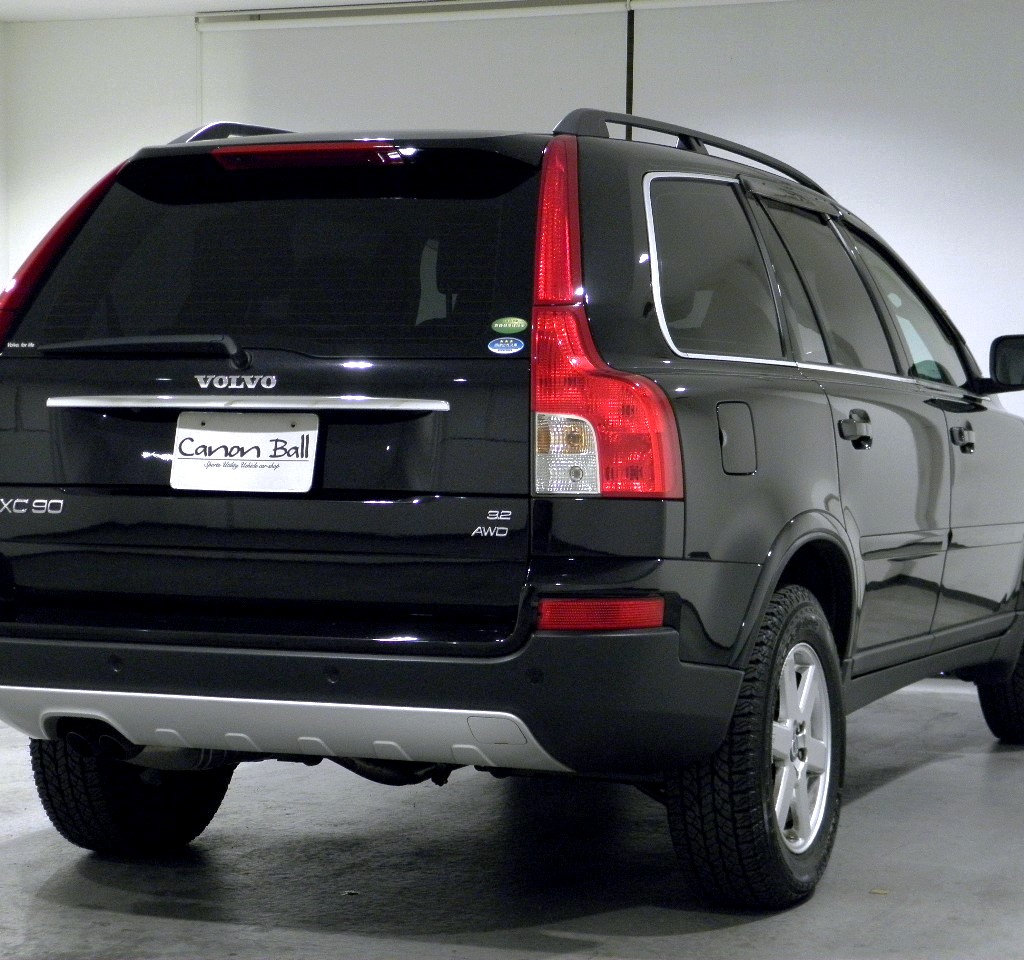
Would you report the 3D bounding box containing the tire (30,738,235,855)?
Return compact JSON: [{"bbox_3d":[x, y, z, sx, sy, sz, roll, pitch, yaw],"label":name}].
[{"bbox_3d":[-0.933,0.563,6.334,0.240,0.730,0.730,1,2,24],"label":"tire"}]

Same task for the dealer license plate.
[{"bbox_3d":[-0.551,-0.057,5.166,0.330,0.165,0.012,1,-11,24],"label":"dealer license plate"}]

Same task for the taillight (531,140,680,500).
[{"bbox_3d":[0.171,-0.339,5.065,0.382,0.748,0.430,1,2,24],"label":"taillight"}]

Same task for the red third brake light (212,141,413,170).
[{"bbox_3d":[-0.449,-0.686,5.370,0.460,0.050,0.060,1,2,24],"label":"red third brake light"}]

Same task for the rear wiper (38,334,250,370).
[{"bbox_3d":[-0.775,-0.267,5.230,0.535,0.070,0.090,1,2,24],"label":"rear wiper"}]

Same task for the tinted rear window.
[{"bbox_3d":[-0.484,-0.468,5.300,1.260,0.500,0.080,1,-34,24],"label":"tinted rear window"}]

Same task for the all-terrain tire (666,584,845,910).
[{"bbox_3d":[0.554,0.591,5.670,0.240,0.730,0.730,1,2,24],"label":"all-terrain tire"}]

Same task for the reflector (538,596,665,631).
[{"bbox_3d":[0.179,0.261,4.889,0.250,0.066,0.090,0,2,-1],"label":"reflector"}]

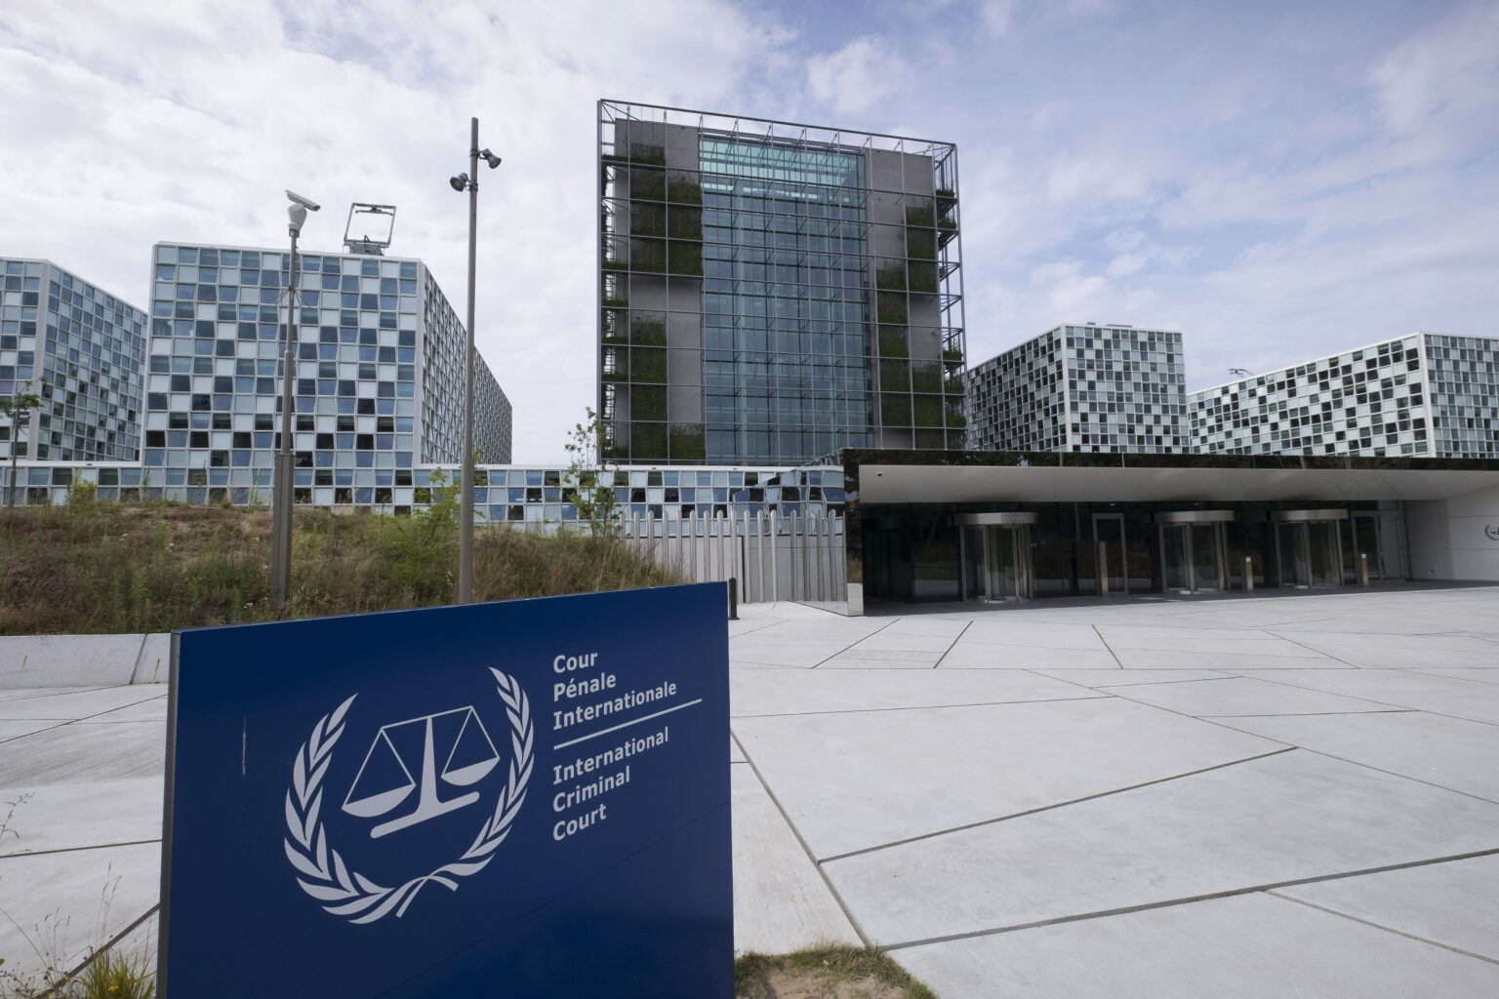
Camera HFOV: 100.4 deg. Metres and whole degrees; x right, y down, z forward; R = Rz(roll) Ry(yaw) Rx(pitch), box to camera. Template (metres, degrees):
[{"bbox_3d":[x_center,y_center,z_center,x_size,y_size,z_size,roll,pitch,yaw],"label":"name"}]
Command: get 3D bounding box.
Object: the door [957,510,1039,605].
[{"bbox_3d":[7.193,1.671,18.269,2.400,2.470,2.400,0,-4,-12],"label":"door"}]

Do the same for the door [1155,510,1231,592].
[{"bbox_3d":[13.930,1.644,19.808,2.400,2.450,2.400,0,-4,-12],"label":"door"}]

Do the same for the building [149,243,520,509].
[{"bbox_3d":[-34.497,-4.356,60.994,15.900,21.200,41.000,0,-4,-12],"label":"building"}]

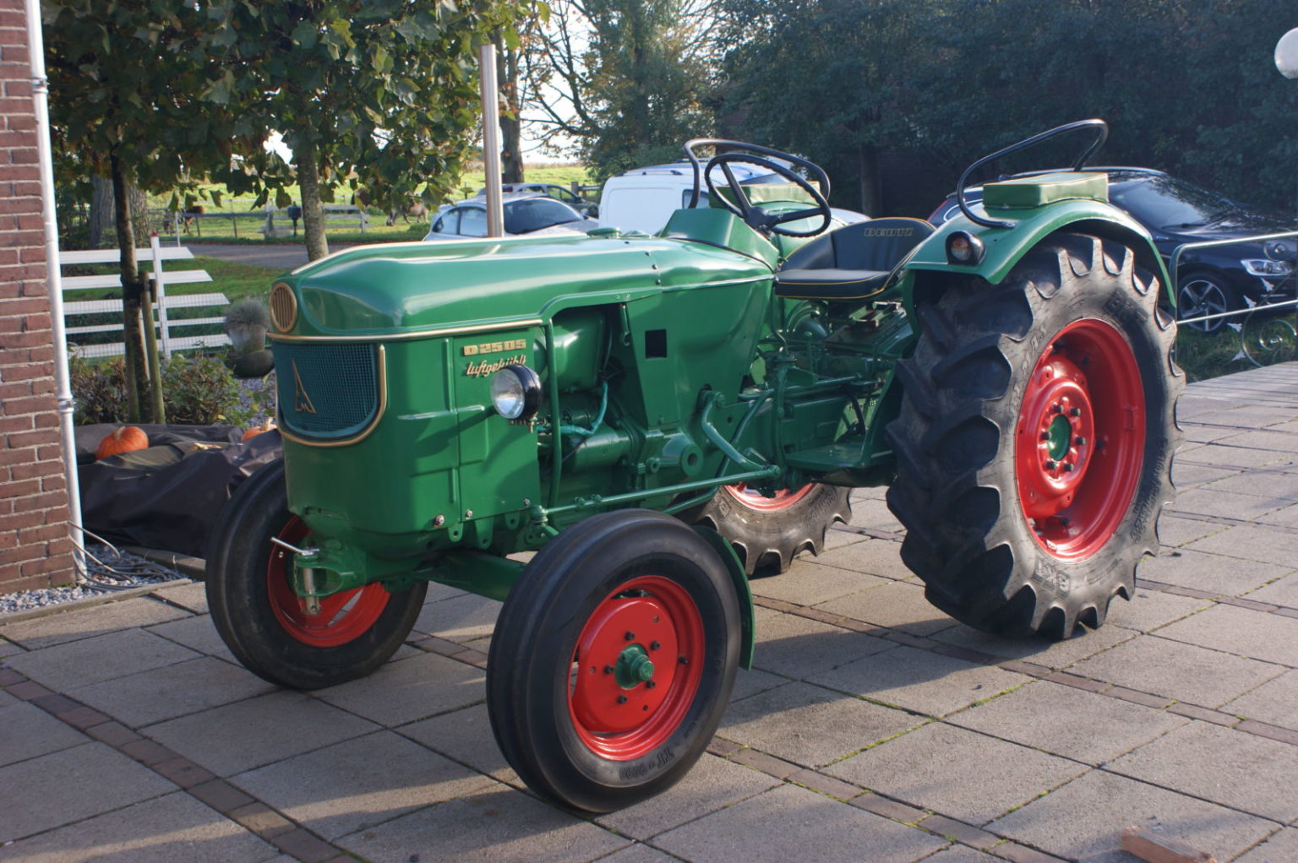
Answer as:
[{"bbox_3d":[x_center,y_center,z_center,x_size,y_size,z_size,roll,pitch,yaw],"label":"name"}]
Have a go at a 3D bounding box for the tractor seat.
[{"bbox_3d":[0.722,-0.587,5.056,0.430,0.260,0.480,-10,12,-42],"label":"tractor seat"}]

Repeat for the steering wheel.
[{"bbox_3d":[0.354,-0.702,4.690,0.430,0.085,0.430,8,-24,46],"label":"steering wheel"}]

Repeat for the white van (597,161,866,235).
[{"bbox_3d":[1.366,-3.215,23.300,4.050,1.820,1.700,5,11,33],"label":"white van"}]

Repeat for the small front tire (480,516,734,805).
[{"bbox_3d":[-0.070,0.534,3.581,0.710,0.710,0.175,-10,12,-42],"label":"small front tire"}]

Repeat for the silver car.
[{"bbox_3d":[-2.104,-3.461,26.500,1.670,1.460,3.950,-9,12,-38],"label":"silver car"}]

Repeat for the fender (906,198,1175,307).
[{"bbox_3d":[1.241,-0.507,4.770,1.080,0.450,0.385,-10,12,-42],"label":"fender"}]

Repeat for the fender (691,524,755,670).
[{"bbox_3d":[0.123,0.402,3.771,0.250,0.430,0.180,-10,12,-42],"label":"fender"}]

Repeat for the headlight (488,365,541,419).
[{"bbox_3d":[-0.309,-0.096,3.648,0.132,0.132,0.100,7,13,43],"label":"headlight"}]

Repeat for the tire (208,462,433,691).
[{"bbox_3d":[-0.960,0.410,4.474,0.710,0.710,0.175,-10,12,-42],"label":"tire"}]

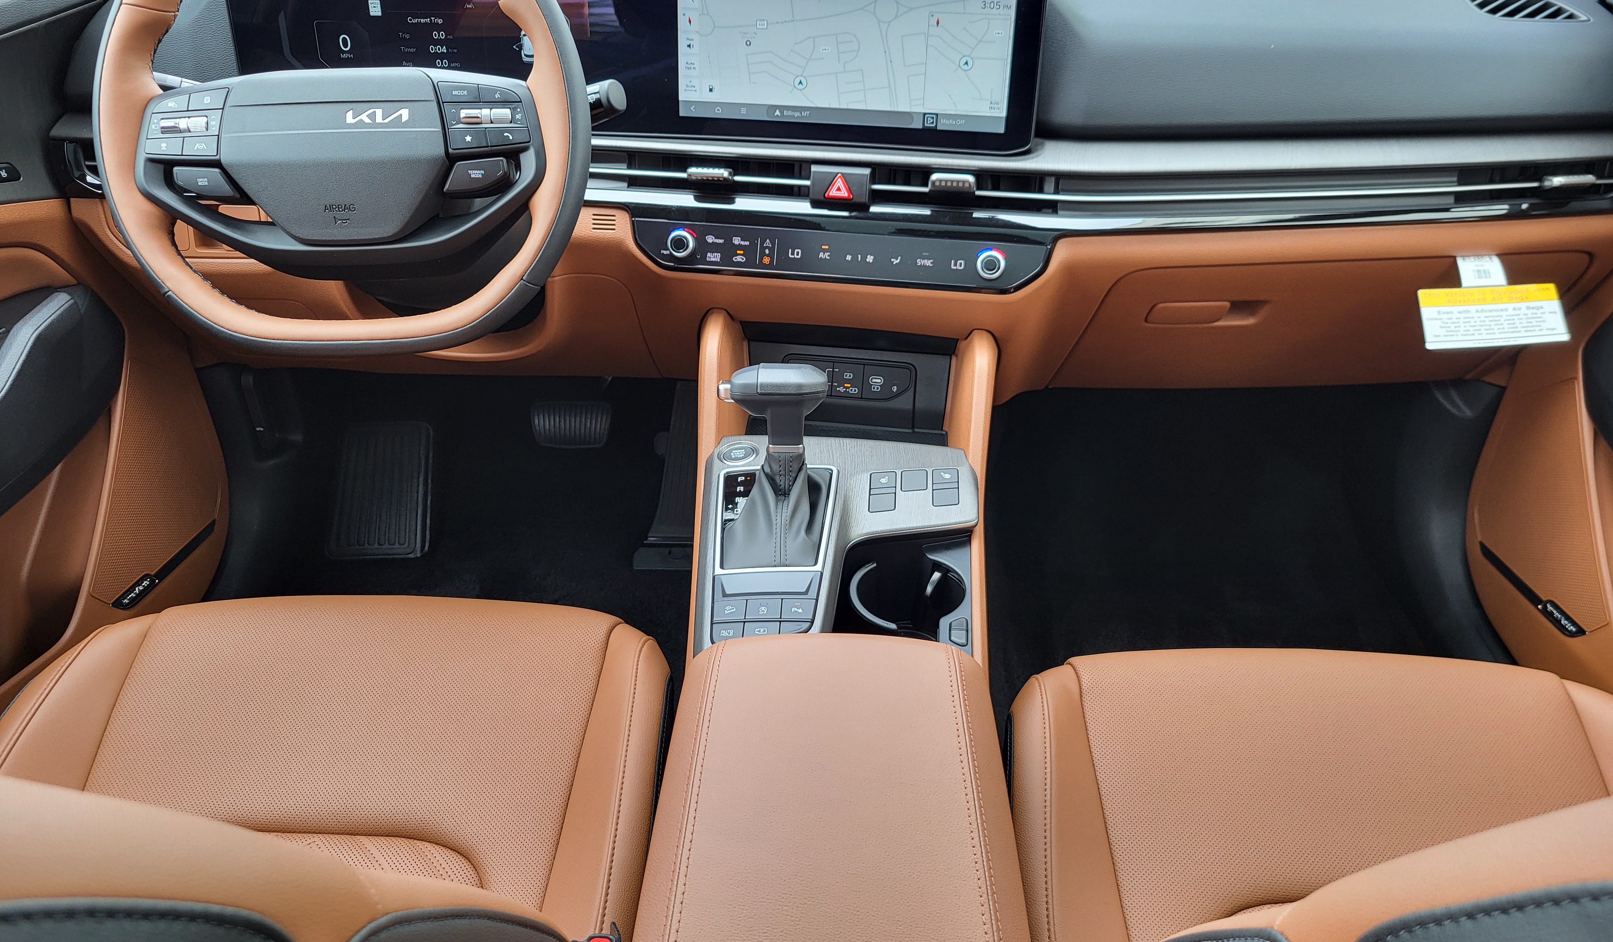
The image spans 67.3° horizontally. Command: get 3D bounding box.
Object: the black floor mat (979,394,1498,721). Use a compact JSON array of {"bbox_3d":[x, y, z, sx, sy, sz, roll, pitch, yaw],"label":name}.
[{"bbox_3d":[0.491,0.075,1.520,0.540,0.100,0.620,1,32,2],"label":"black floor mat"}]

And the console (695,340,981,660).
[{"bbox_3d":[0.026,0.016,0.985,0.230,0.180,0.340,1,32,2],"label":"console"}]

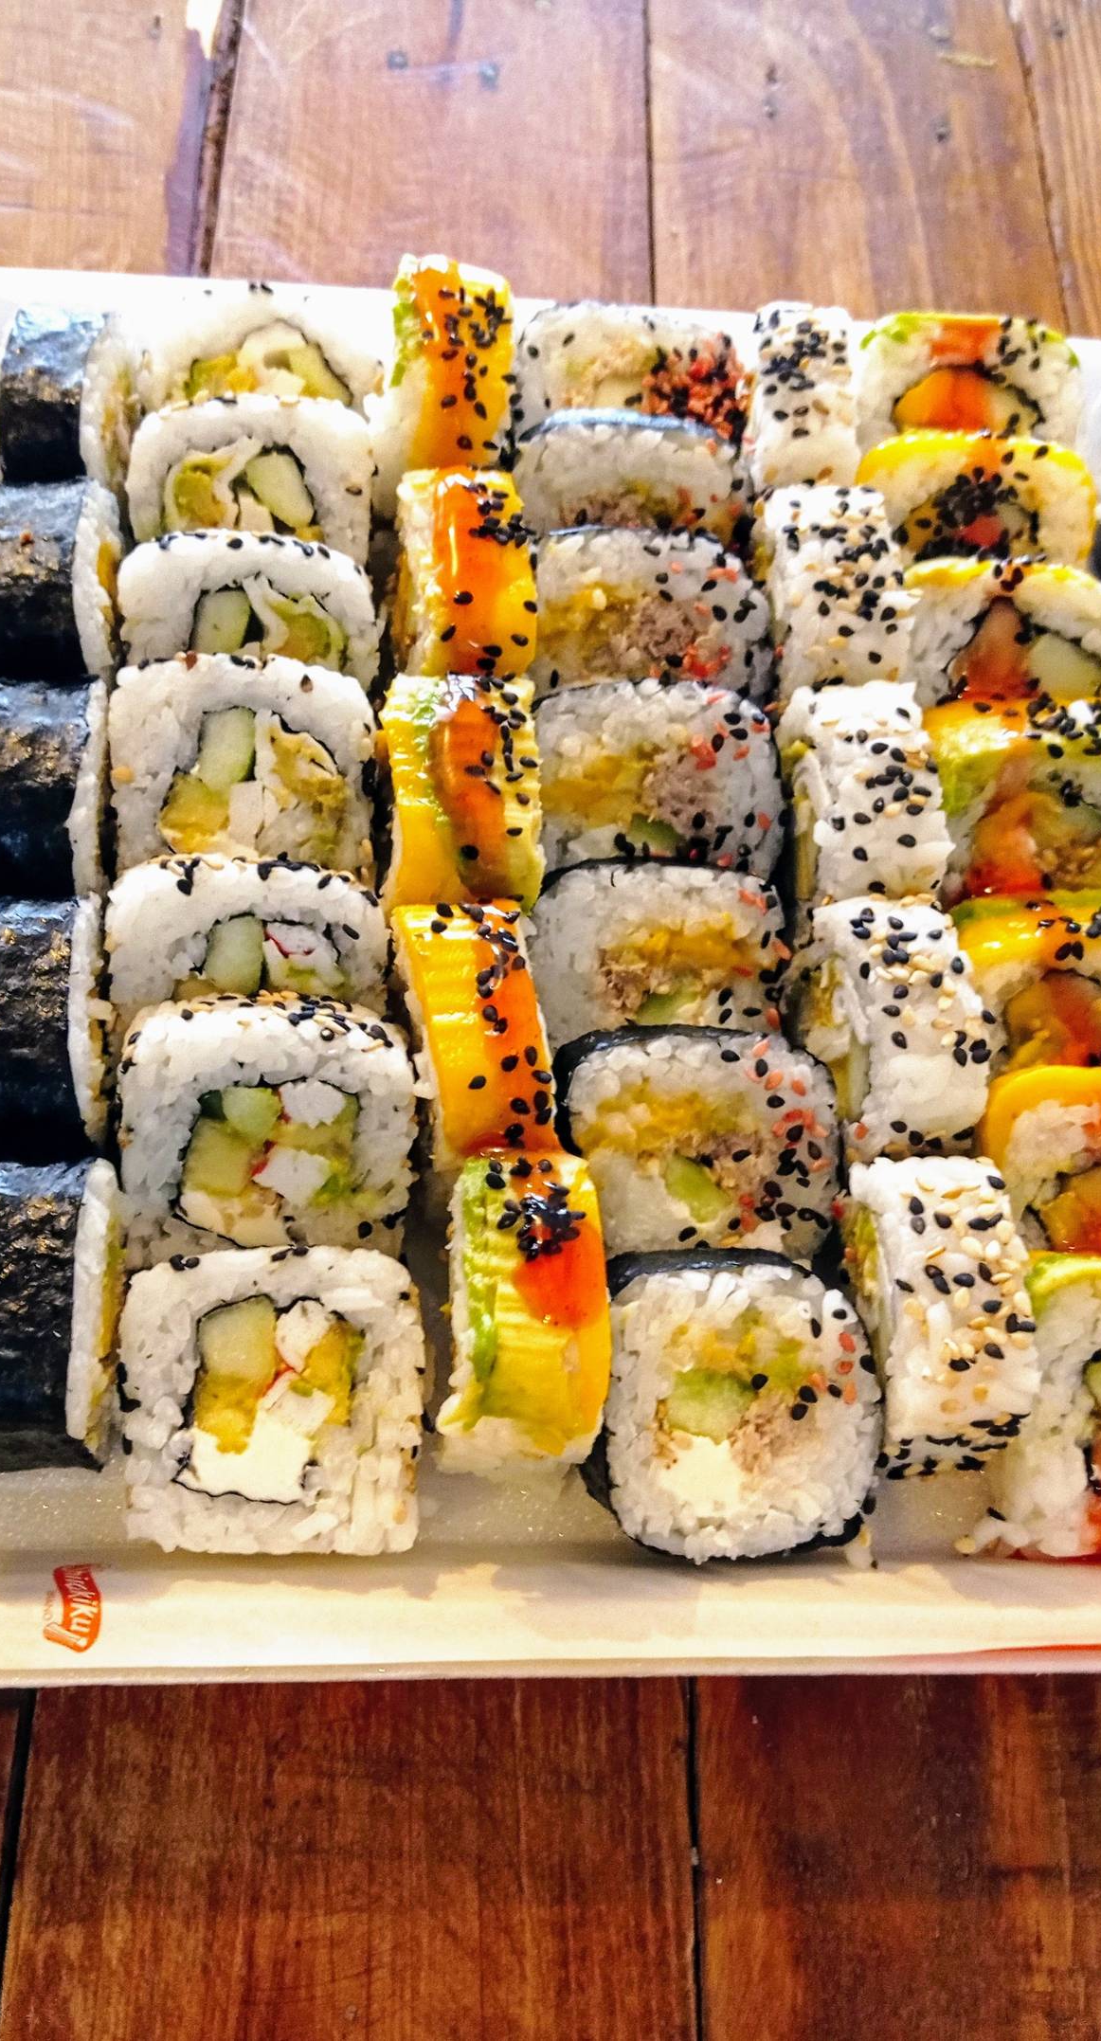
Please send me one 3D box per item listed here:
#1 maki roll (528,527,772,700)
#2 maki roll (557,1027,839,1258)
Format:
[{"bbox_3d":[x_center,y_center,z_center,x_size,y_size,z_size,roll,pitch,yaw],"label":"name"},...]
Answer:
[{"bbox_3d":[0.017,-0.061,0.362,0.037,0.021,0.038,8,102,-1],"label":"maki roll"},{"bbox_3d":[0.021,0.022,0.328,0.040,0.022,0.040,1,97,-7],"label":"maki roll"}]

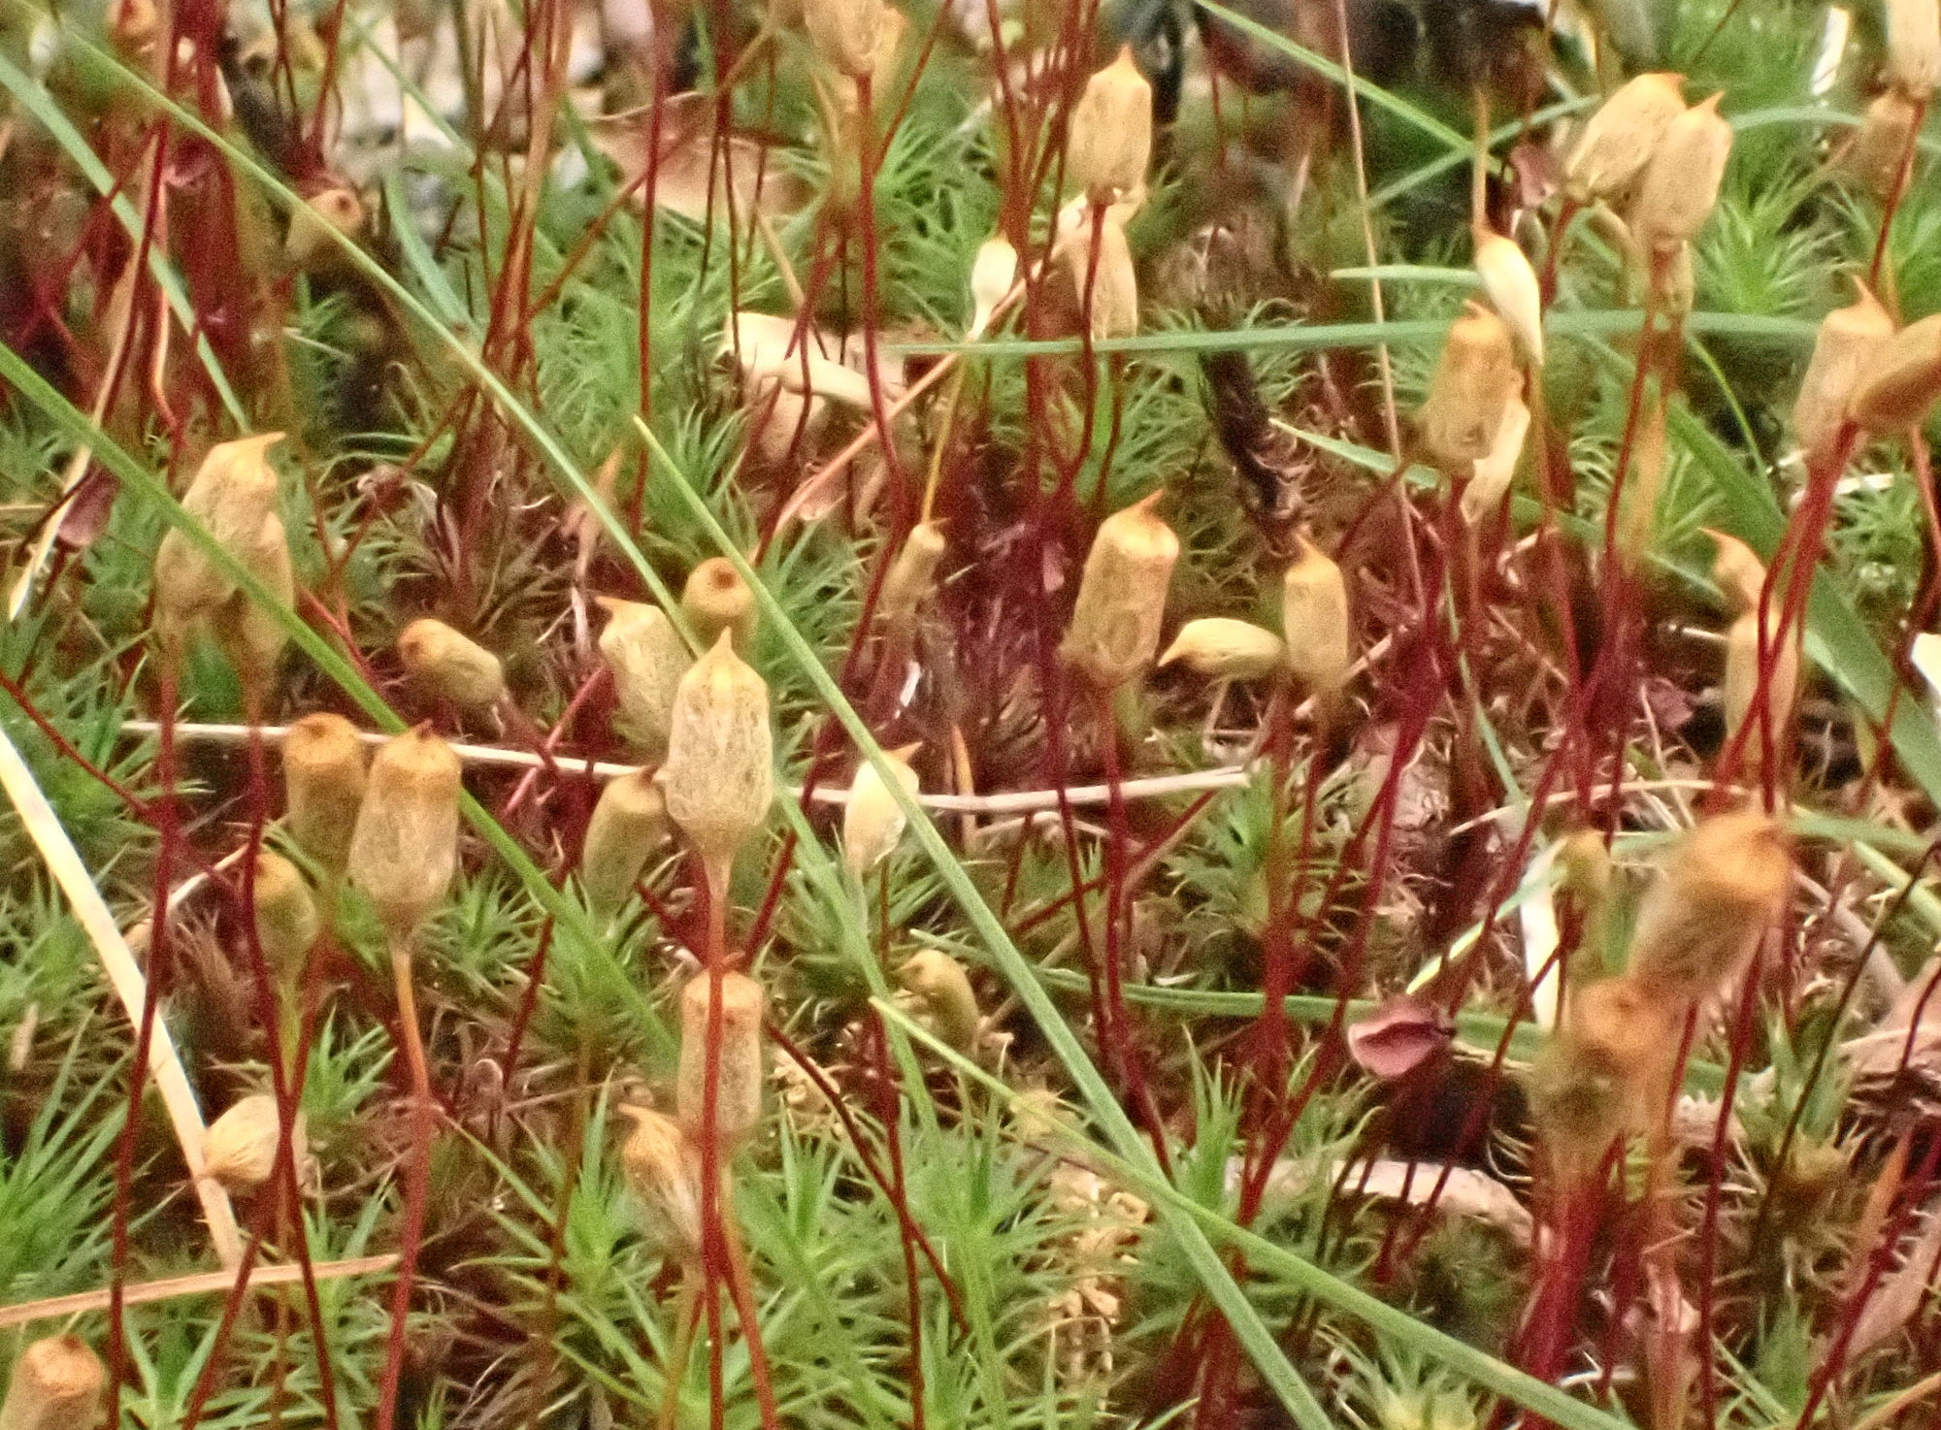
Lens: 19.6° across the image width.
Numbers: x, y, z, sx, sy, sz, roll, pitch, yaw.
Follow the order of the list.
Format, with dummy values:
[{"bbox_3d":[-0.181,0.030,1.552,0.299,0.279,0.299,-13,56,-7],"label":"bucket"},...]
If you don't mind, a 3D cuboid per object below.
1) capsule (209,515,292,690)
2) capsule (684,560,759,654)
[{"bbox_3d":[-0.026,-0.004,0.205,0.003,0.007,0.003,6,22,0],"label":"capsule"},{"bbox_3d":[-0.009,-0.004,0.214,0.003,0.005,0.003,4,47,0],"label":"capsule"}]

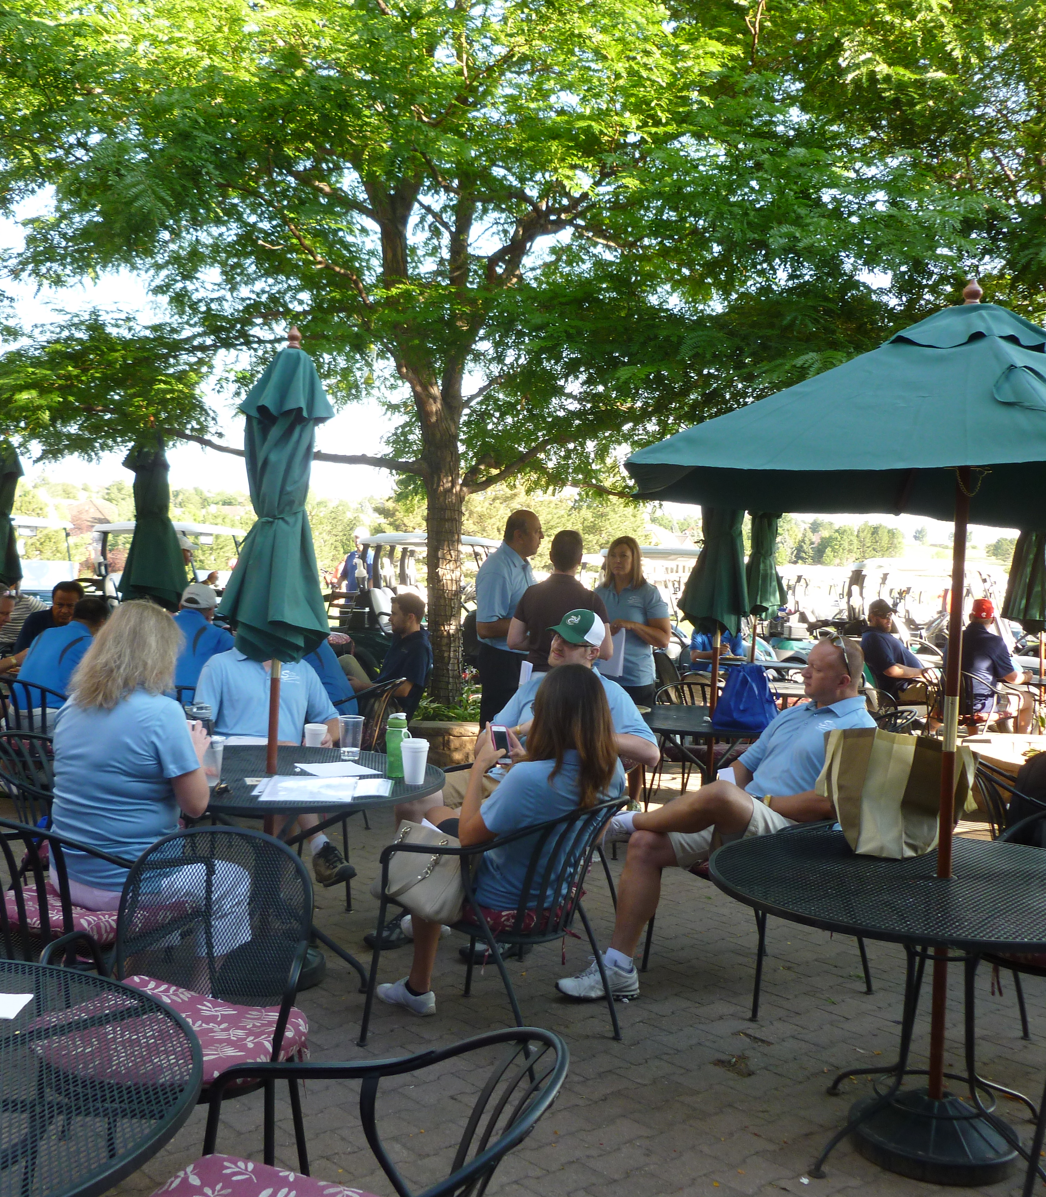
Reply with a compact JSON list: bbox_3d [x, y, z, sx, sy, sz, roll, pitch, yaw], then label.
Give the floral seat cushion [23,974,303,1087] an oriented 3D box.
[{"bbox_3d":[-0.778,0.955,2.851,0.480,0.060,0.400,2,1,23],"label":"floral seat cushion"}]

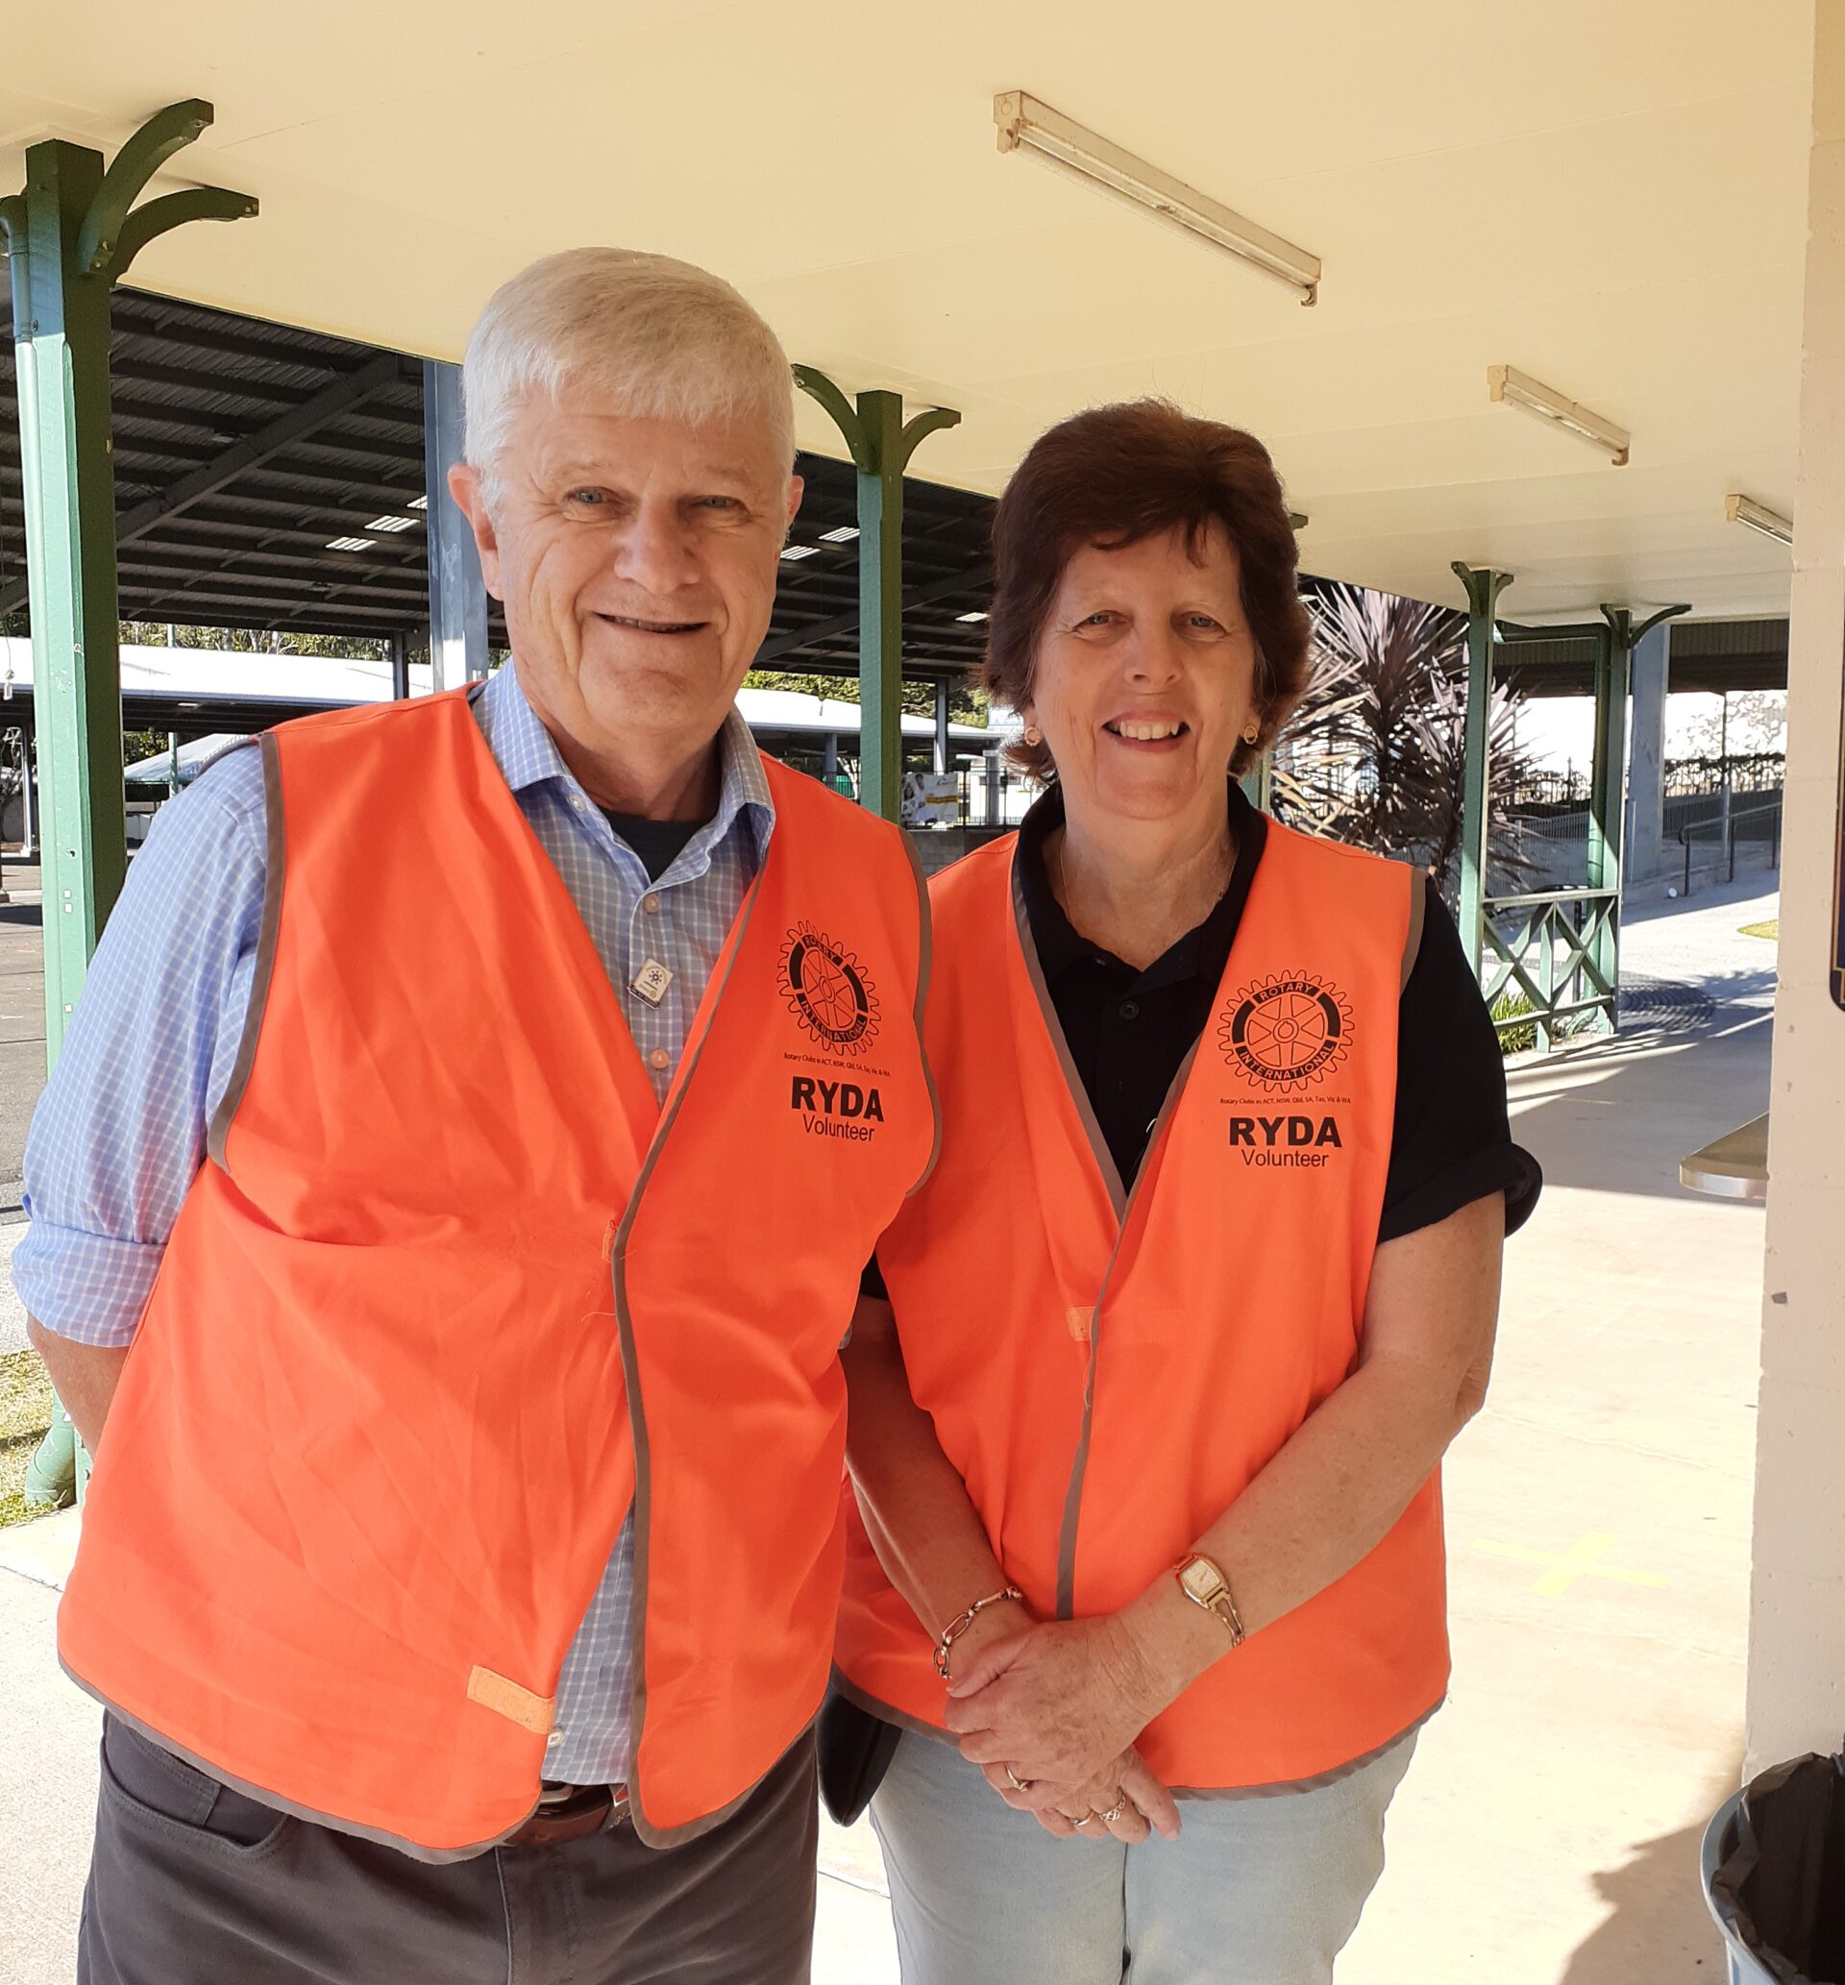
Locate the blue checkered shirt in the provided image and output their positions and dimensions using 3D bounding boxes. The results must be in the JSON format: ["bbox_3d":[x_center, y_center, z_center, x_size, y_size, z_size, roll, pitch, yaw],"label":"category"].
[{"bbox_3d":[-0.250,0.122,1.170,0.560,0.640,0.330,-3,6,-28],"label":"blue checkered shirt"}]

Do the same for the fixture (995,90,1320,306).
[{"bbox_3d":[0.518,-1.573,3.881,0.052,0.100,1.230,4,7,36],"label":"fixture"}]

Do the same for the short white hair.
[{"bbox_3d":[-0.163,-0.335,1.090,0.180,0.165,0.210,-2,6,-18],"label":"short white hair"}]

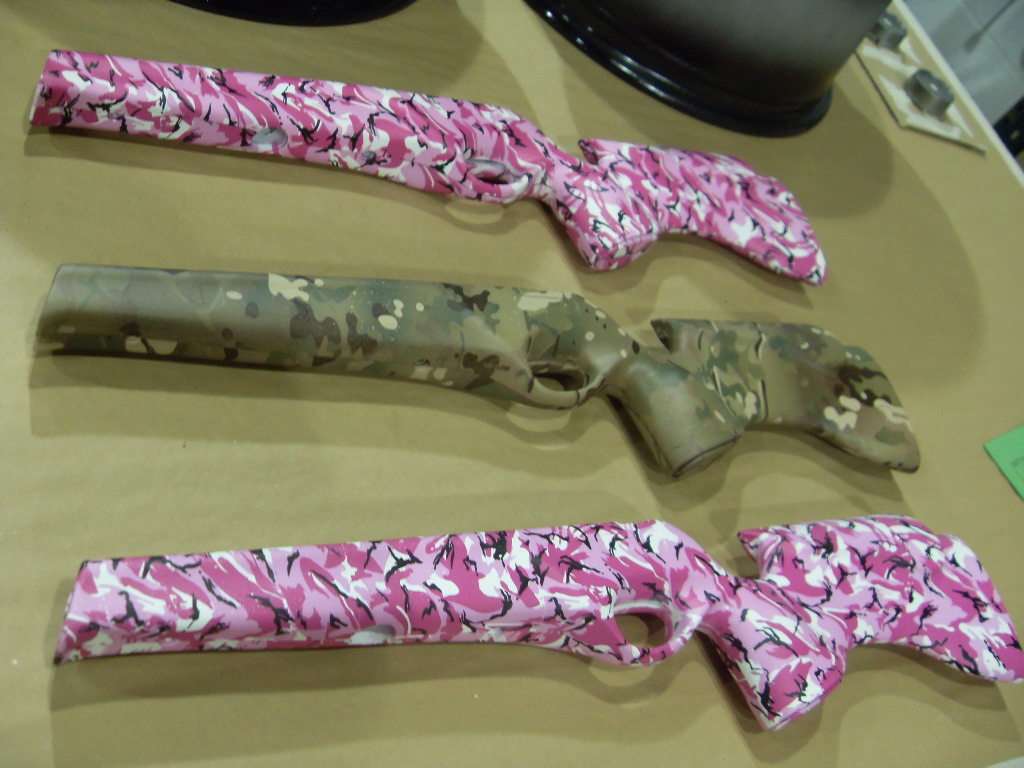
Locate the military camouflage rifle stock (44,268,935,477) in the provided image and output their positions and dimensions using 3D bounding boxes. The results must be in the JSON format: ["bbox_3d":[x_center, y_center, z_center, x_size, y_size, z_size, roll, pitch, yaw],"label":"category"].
[{"bbox_3d":[0.050,0.001,0.775,0.743,0.055,0.163,2,56,-32],"label":"military camouflage rifle stock"}]

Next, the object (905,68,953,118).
[{"bbox_3d":[0.586,-0.408,1.453,0.069,0.024,0.069,17,49,-21],"label":"object"}]

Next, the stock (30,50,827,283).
[{"bbox_3d":[0.000,-0.169,0.872,0.743,0.055,0.163,0,58,-33],"label":"stock"}]

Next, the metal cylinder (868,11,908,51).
[{"bbox_3d":[0.541,-0.519,1.508,0.069,0.024,0.069,17,49,-21],"label":"metal cylinder"}]

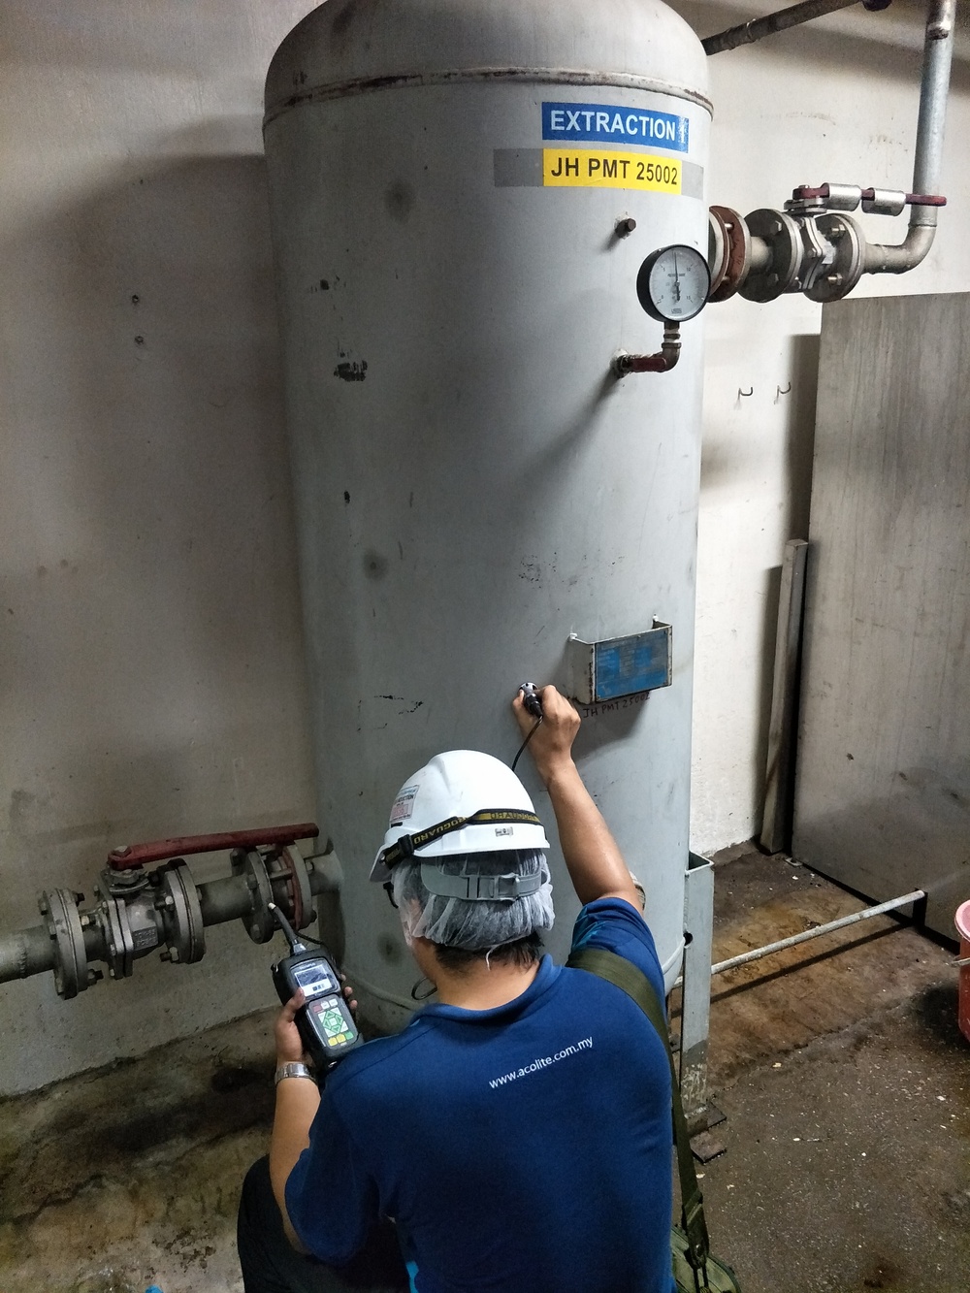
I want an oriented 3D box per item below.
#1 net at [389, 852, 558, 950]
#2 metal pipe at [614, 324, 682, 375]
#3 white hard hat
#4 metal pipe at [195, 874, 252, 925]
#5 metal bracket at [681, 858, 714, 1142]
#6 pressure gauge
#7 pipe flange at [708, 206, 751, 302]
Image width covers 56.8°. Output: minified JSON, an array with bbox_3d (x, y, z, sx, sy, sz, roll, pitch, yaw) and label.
[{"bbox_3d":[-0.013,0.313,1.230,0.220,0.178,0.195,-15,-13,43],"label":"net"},{"bbox_3d":[0.234,-0.430,1.308,0.030,0.068,0.158,-10,18,-27],"label":"metal pipe"},{"bbox_3d":[-0.044,0.228,1.265,0.288,0.163,0.220,-15,-13,43],"label":"white hard hat"},{"bbox_3d":[-0.494,0.484,1.707,0.115,0.080,0.080,-10,18,-26],"label":"metal pipe"},{"bbox_3d":[0.443,0.765,2.000,0.076,0.650,0.076,-10,18,-26],"label":"metal bracket"},{"bbox_3d":[0.261,-0.497,1.232,0.102,0.102,0.038,-10,18,-27],"label":"pressure gauge"},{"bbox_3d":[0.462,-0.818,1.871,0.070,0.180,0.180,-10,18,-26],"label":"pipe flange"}]

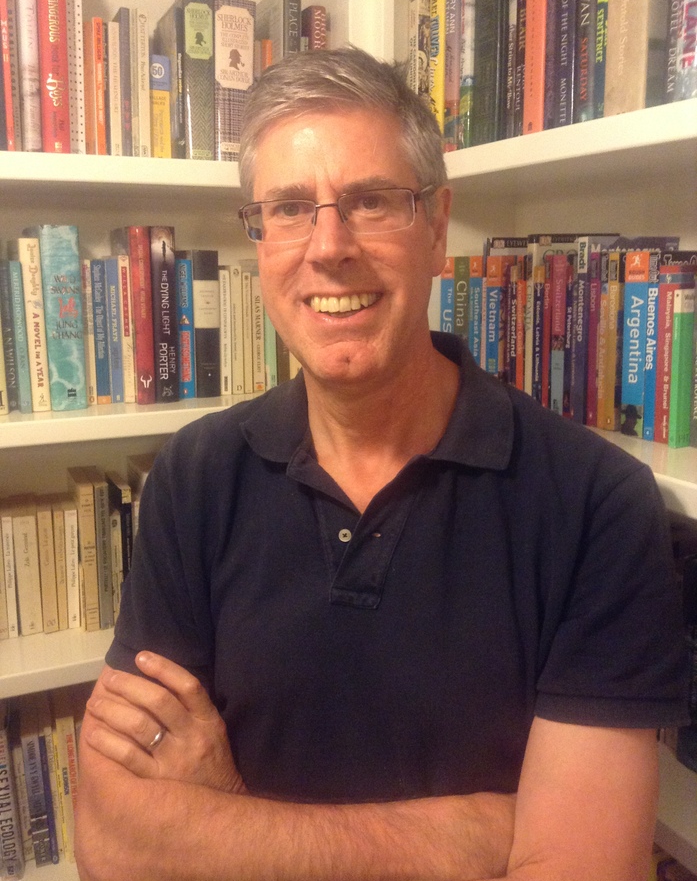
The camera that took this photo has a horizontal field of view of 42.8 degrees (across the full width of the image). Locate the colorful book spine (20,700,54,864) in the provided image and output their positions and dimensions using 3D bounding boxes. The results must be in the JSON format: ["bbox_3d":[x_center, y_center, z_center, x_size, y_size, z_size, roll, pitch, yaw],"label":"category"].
[{"bbox_3d":[-0.474,0.512,1.336,0.021,0.200,0.130,-5,12,-24],"label":"colorful book spine"}]

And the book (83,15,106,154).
[{"bbox_3d":[-0.345,-0.461,1.201,0.013,0.179,0.112,-5,12,-24],"label":"book"}]

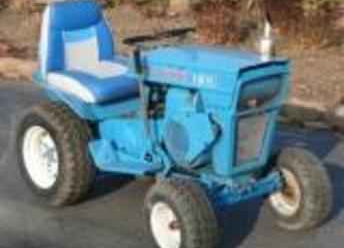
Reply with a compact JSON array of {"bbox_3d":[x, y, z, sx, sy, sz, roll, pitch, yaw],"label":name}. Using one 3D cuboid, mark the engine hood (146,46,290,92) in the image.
[{"bbox_3d":[0.205,-0.272,4.031,0.340,0.170,0.690,-12,15,-39],"label":"engine hood"}]

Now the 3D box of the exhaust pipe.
[{"bbox_3d":[0.435,-0.400,3.846,0.065,0.230,0.065,-1,13,0],"label":"exhaust pipe"}]

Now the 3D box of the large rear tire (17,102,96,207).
[{"bbox_3d":[-0.654,0.172,4.670,0.210,0.580,0.580,-12,17,-39],"label":"large rear tire"}]

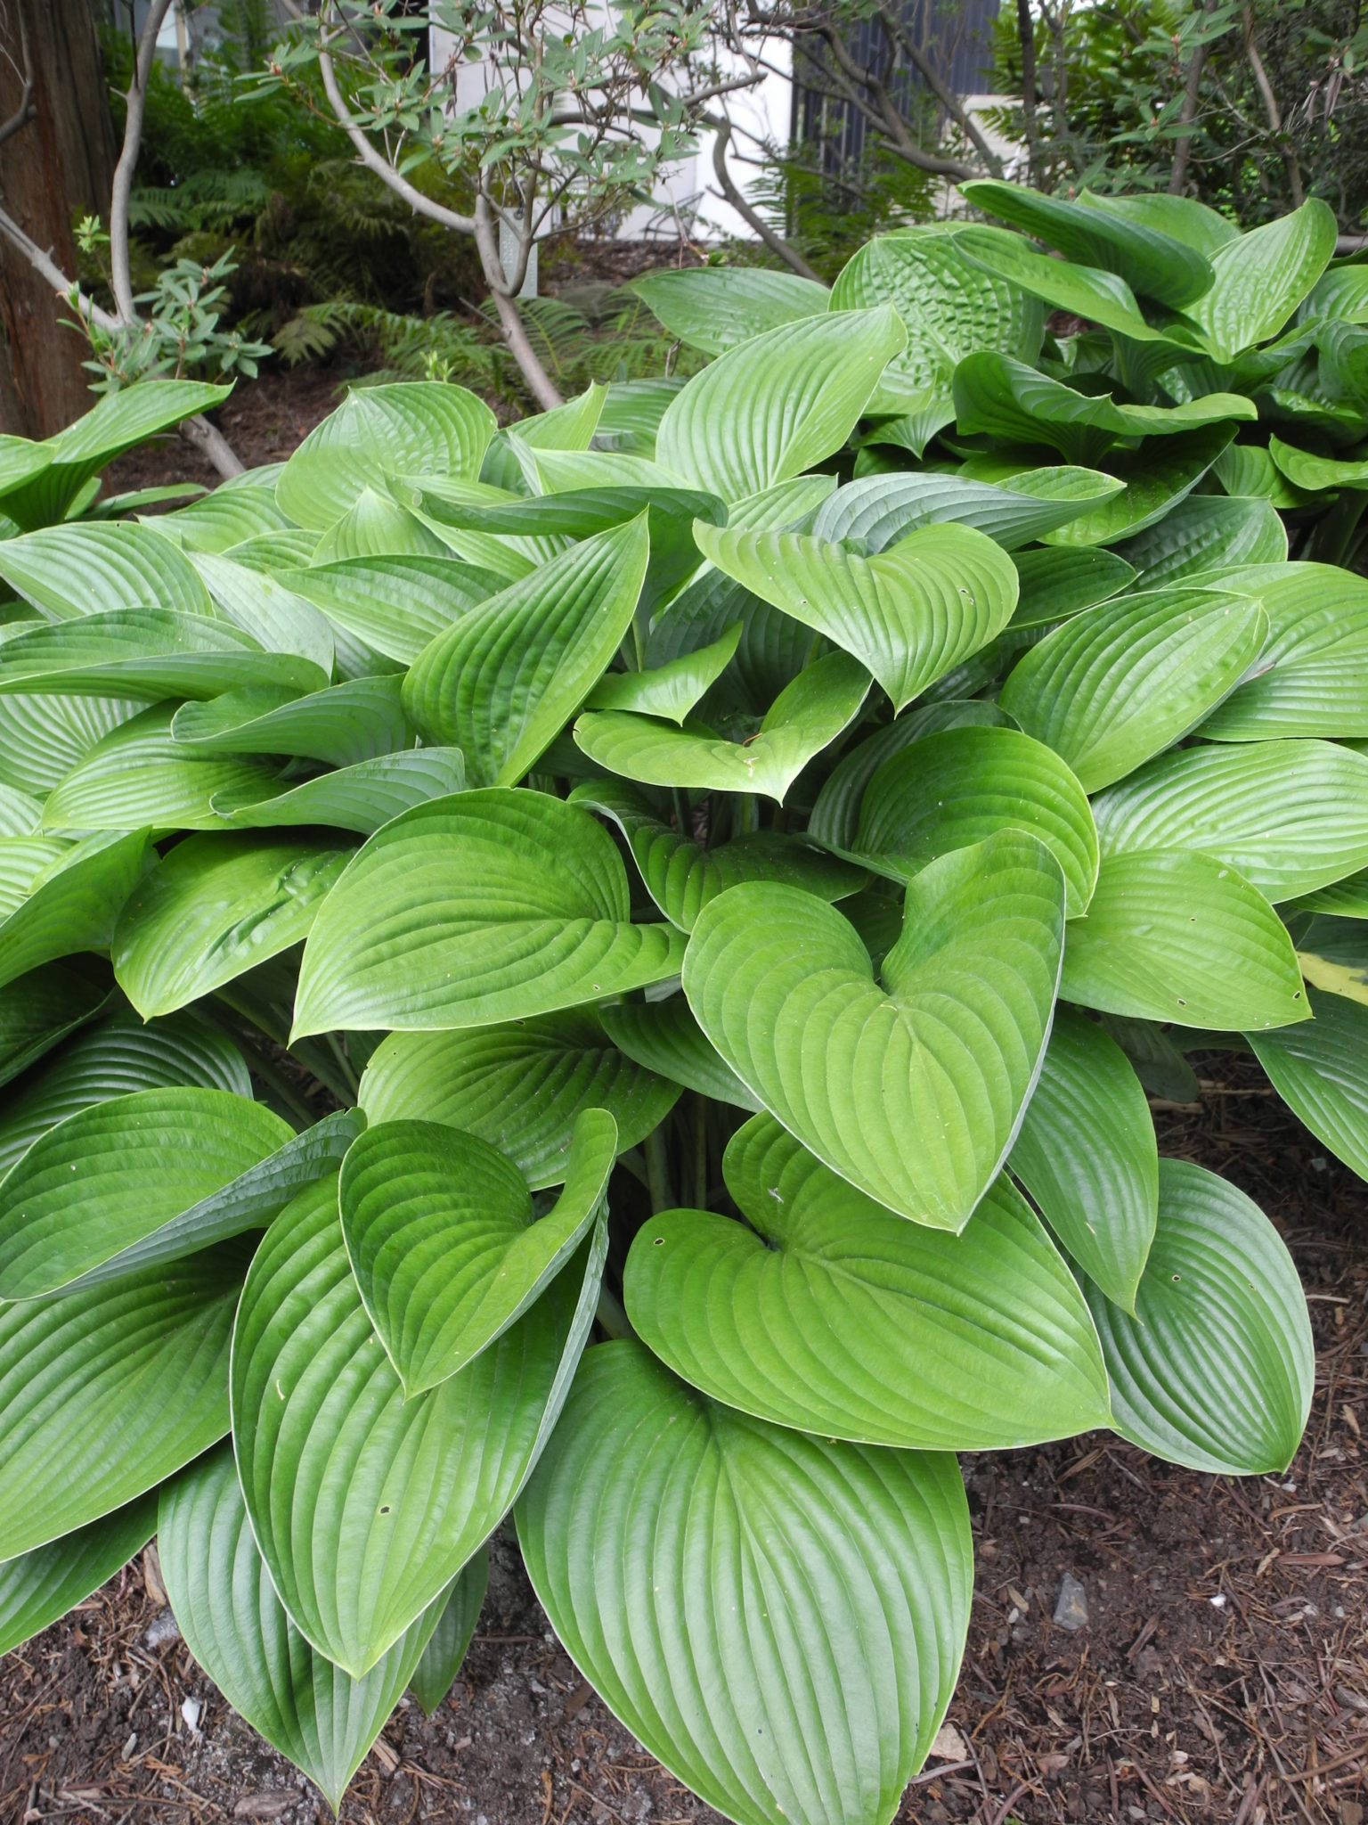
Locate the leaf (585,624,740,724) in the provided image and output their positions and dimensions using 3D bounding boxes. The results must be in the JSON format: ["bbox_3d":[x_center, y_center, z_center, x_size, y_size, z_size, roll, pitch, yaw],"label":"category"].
[{"bbox_3d":[-0.019,-0.188,1.176,0.143,0.050,0.147,-18,36,1],"label":"leaf"}]

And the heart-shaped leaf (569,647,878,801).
[{"bbox_3d":[0.040,-0.140,1.112,0.230,0.070,0.198,-16,36,-6],"label":"heart-shaped leaf"}]

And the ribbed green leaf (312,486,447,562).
[{"bbox_3d":[-0.289,-0.352,1.397,0.145,0.050,0.212,-12,44,-11],"label":"ribbed green leaf"}]

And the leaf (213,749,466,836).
[{"bbox_3d":[-0.250,-0.093,1.085,0.190,0.085,0.141,-8,24,-22],"label":"leaf"}]

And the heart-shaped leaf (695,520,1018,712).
[{"bbox_3d":[0.123,-0.216,1.039,0.227,0.080,0.233,2,43,-5],"label":"heart-shaped leaf"}]

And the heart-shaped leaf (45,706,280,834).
[{"bbox_3d":[-0.402,-0.109,1.136,0.169,0.050,0.220,37,40,28],"label":"heart-shaped leaf"}]

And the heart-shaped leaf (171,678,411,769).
[{"bbox_3d":[-0.316,-0.153,1.197,0.204,0.075,0.138,0,20,0],"label":"heart-shaped leaf"}]

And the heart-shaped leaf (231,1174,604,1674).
[{"bbox_3d":[-0.178,0.300,0.940,0.215,0.090,0.329,9,63,-3],"label":"heart-shaped leaf"}]

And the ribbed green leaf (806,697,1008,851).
[{"bbox_3d":[0.172,-0.095,1.123,0.171,0.055,0.167,-18,42,17],"label":"ribbed green leaf"}]

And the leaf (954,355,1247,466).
[{"bbox_3d":[0.426,-0.506,1.498,0.298,0.110,0.245,3,7,9],"label":"leaf"}]

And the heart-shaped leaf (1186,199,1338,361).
[{"bbox_3d":[0.691,-0.756,1.751,0.133,0.255,0.060,29,-14,10],"label":"heart-shaped leaf"}]

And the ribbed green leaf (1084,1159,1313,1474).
[{"bbox_3d":[0.339,0.277,0.979,0.170,0.060,0.199,-11,55,-15],"label":"ribbed green leaf"}]

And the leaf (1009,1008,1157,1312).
[{"bbox_3d":[0.246,0.136,0.905,0.147,0.050,0.219,7,56,-34],"label":"leaf"}]

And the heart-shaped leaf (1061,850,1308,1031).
[{"bbox_3d":[0.323,0.021,0.988,0.201,0.060,0.185,20,46,27],"label":"heart-shaped leaf"}]

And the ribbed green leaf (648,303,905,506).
[{"bbox_3d":[0.100,-0.477,1.345,0.157,0.257,0.060,37,-14,3],"label":"ribbed green leaf"}]

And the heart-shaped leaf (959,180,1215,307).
[{"bbox_3d":[0.437,-0.758,1.641,0.276,0.090,0.160,20,-2,0],"label":"heart-shaped leaf"}]

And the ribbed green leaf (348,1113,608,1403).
[{"bbox_3d":[-0.136,0.200,0.885,0.152,0.080,0.178,9,53,12],"label":"ribbed green leaf"}]

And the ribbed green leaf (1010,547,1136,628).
[{"bbox_3d":[0.273,-0.267,1.198,0.207,0.050,0.142,-12,42,-17],"label":"ribbed green leaf"}]

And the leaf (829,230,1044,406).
[{"bbox_3d":[0.287,-0.678,1.681,0.231,0.070,0.283,-11,65,-6],"label":"leaf"}]

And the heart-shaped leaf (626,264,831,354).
[{"bbox_3d":[0.067,-0.716,1.754,0.282,0.070,0.229,20,49,12],"label":"heart-shaped leaf"}]

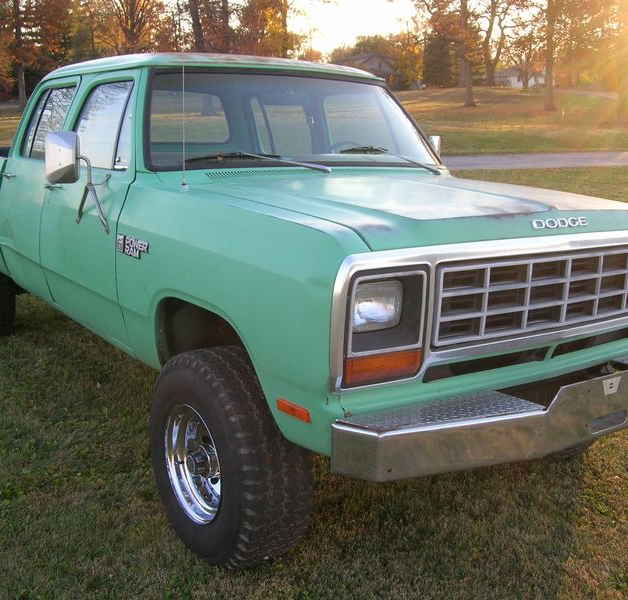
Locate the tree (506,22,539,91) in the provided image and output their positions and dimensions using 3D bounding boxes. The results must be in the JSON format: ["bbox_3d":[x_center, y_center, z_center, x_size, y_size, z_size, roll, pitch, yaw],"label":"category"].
[{"bbox_3d":[29.860,-34.706,112.000,4.900,9.700,4.900,1,12,0],"label":"tree"}]

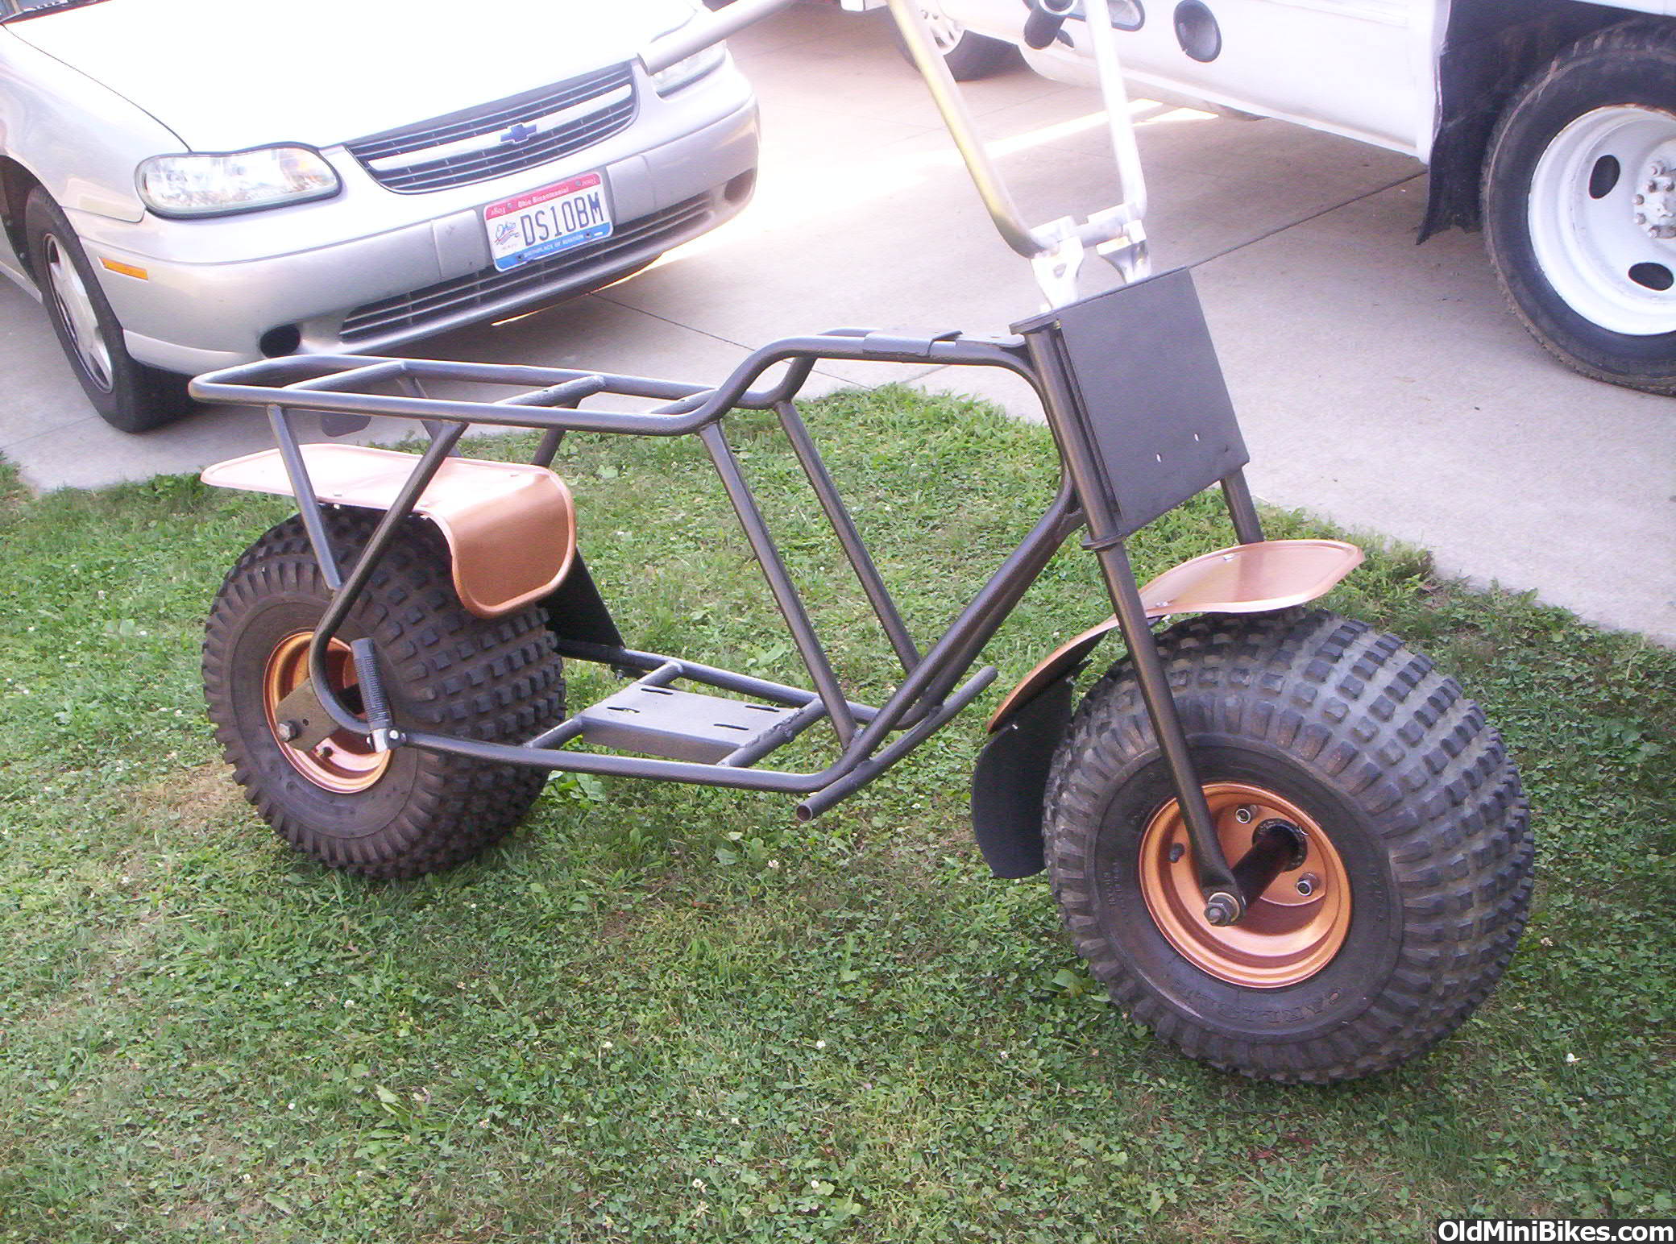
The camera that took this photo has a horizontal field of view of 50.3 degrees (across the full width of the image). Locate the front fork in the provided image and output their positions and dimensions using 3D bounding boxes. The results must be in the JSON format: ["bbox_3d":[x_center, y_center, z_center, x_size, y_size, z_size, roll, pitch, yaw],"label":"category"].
[{"bbox_3d":[0.394,-0.036,1.977,0.100,0.685,0.360,-13,9,38],"label":"front fork"}]

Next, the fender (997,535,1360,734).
[{"bbox_3d":[0.389,0.019,2.002,0.390,0.220,0.240,10,23,32],"label":"fender"}]

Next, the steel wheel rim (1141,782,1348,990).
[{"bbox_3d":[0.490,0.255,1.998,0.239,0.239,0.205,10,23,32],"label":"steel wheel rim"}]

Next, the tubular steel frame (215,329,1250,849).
[{"bbox_3d":[-0.269,-0.114,2.273,1.275,0.570,0.480,8,21,28],"label":"tubular steel frame"}]

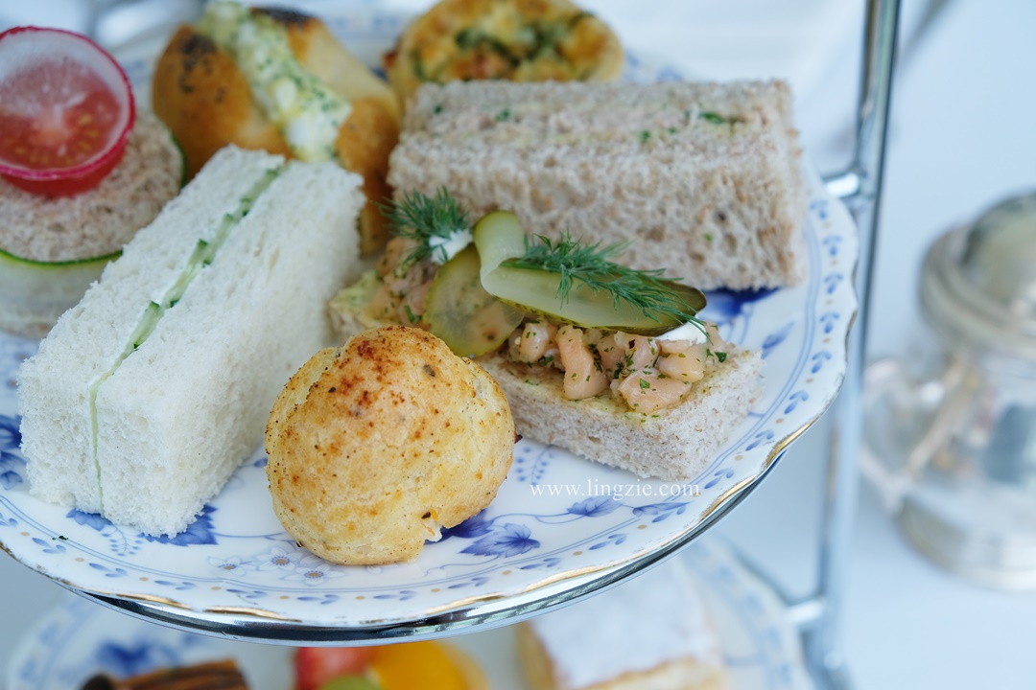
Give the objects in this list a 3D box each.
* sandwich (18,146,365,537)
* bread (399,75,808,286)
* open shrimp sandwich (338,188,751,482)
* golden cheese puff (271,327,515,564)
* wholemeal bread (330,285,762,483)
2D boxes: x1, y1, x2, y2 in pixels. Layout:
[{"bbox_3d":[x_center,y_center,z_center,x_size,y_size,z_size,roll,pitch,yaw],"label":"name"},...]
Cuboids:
[{"bbox_3d":[-0.063,-0.003,0.358,0.031,0.030,0.080,15,43,20],"label":"sandwich"},{"bbox_3d":[0.018,-0.035,0.391,0.085,0.032,0.034,0,40,3],"label":"bread"},{"bbox_3d":[0.004,-0.005,0.358,0.081,0.030,0.033,22,45,26],"label":"open shrimp sandwich"},{"bbox_3d":[-0.024,0.018,0.326,0.047,0.041,0.046,-2,40,0],"label":"golden cheese puff"},{"bbox_3d":[0.004,0.001,0.363,0.081,0.014,0.032,22,45,26],"label":"wholemeal bread"}]

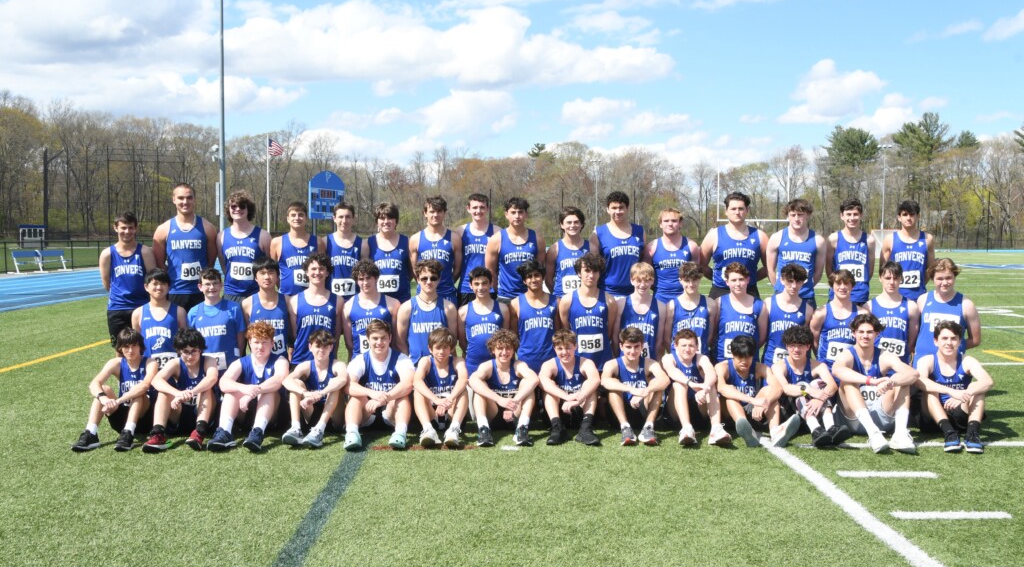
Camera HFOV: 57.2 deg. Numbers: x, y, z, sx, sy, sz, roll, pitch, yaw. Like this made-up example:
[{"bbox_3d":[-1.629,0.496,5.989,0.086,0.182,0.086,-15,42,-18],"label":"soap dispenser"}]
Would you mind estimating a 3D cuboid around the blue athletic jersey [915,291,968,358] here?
[{"bbox_3d":[3.317,0.376,7.280,0.430,0.630,0.270,1,3,12],"label":"blue athletic jersey"}]

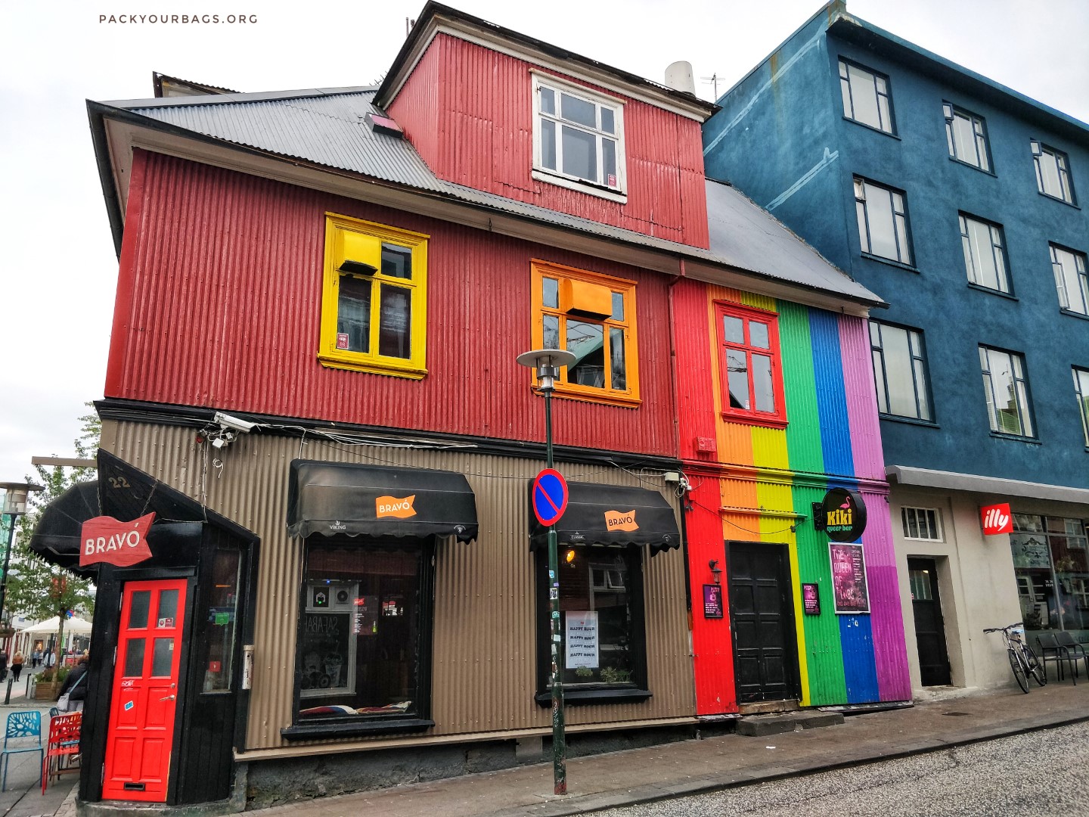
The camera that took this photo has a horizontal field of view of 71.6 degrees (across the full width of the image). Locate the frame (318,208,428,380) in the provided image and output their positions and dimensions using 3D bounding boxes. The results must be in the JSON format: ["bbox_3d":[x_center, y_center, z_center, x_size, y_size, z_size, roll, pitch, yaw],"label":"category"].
[{"bbox_3d":[-2.093,-1.397,9.413,1.370,1.970,0.200,7,-16,-25],"label":"frame"}]

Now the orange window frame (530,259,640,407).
[{"bbox_3d":[0.614,-1.048,10.706,1.760,1.960,0.200,7,-16,-25],"label":"orange window frame"}]

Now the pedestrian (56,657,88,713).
[{"bbox_3d":[-6.506,4.186,10.533,0.550,1.500,0.450,7,-16,-25],"label":"pedestrian"}]

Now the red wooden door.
[{"bbox_3d":[-4.062,2.846,7.713,0.780,2.110,0.060,-4,-14,14],"label":"red wooden door"}]

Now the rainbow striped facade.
[{"bbox_3d":[3.967,1.260,11.867,4.280,6.420,0.250,7,-16,-25],"label":"rainbow striped facade"}]

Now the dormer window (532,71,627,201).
[{"bbox_3d":[0.553,-4.116,11.477,1.642,1.745,0.150,7,-15,-28],"label":"dormer window"}]

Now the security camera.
[{"bbox_3d":[-3.275,0.149,7.996,0.120,0.120,0.420,-12,-26,40],"label":"security camera"}]

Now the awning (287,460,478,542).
[{"bbox_3d":[-1.809,1.069,8.574,2.020,0.890,0.620,7,-15,-28],"label":"awning"}]

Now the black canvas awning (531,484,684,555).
[{"bbox_3d":[0.799,1.418,9.846,1.870,0.960,0.740,7,-16,-25],"label":"black canvas awning"}]

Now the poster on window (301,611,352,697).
[{"bbox_3d":[-2.392,2.689,8.308,0.537,0.853,0.020,7,-15,-28],"label":"poster on window"}]

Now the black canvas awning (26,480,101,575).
[{"bbox_3d":[-6.315,1.539,10.095,0.670,0.930,2.000,7,-15,-28],"label":"black canvas awning"}]

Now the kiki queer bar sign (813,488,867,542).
[{"bbox_3d":[4.558,1.645,11.628,0.220,0.800,0.840,7,-16,-25],"label":"kiki queer bar sign"}]

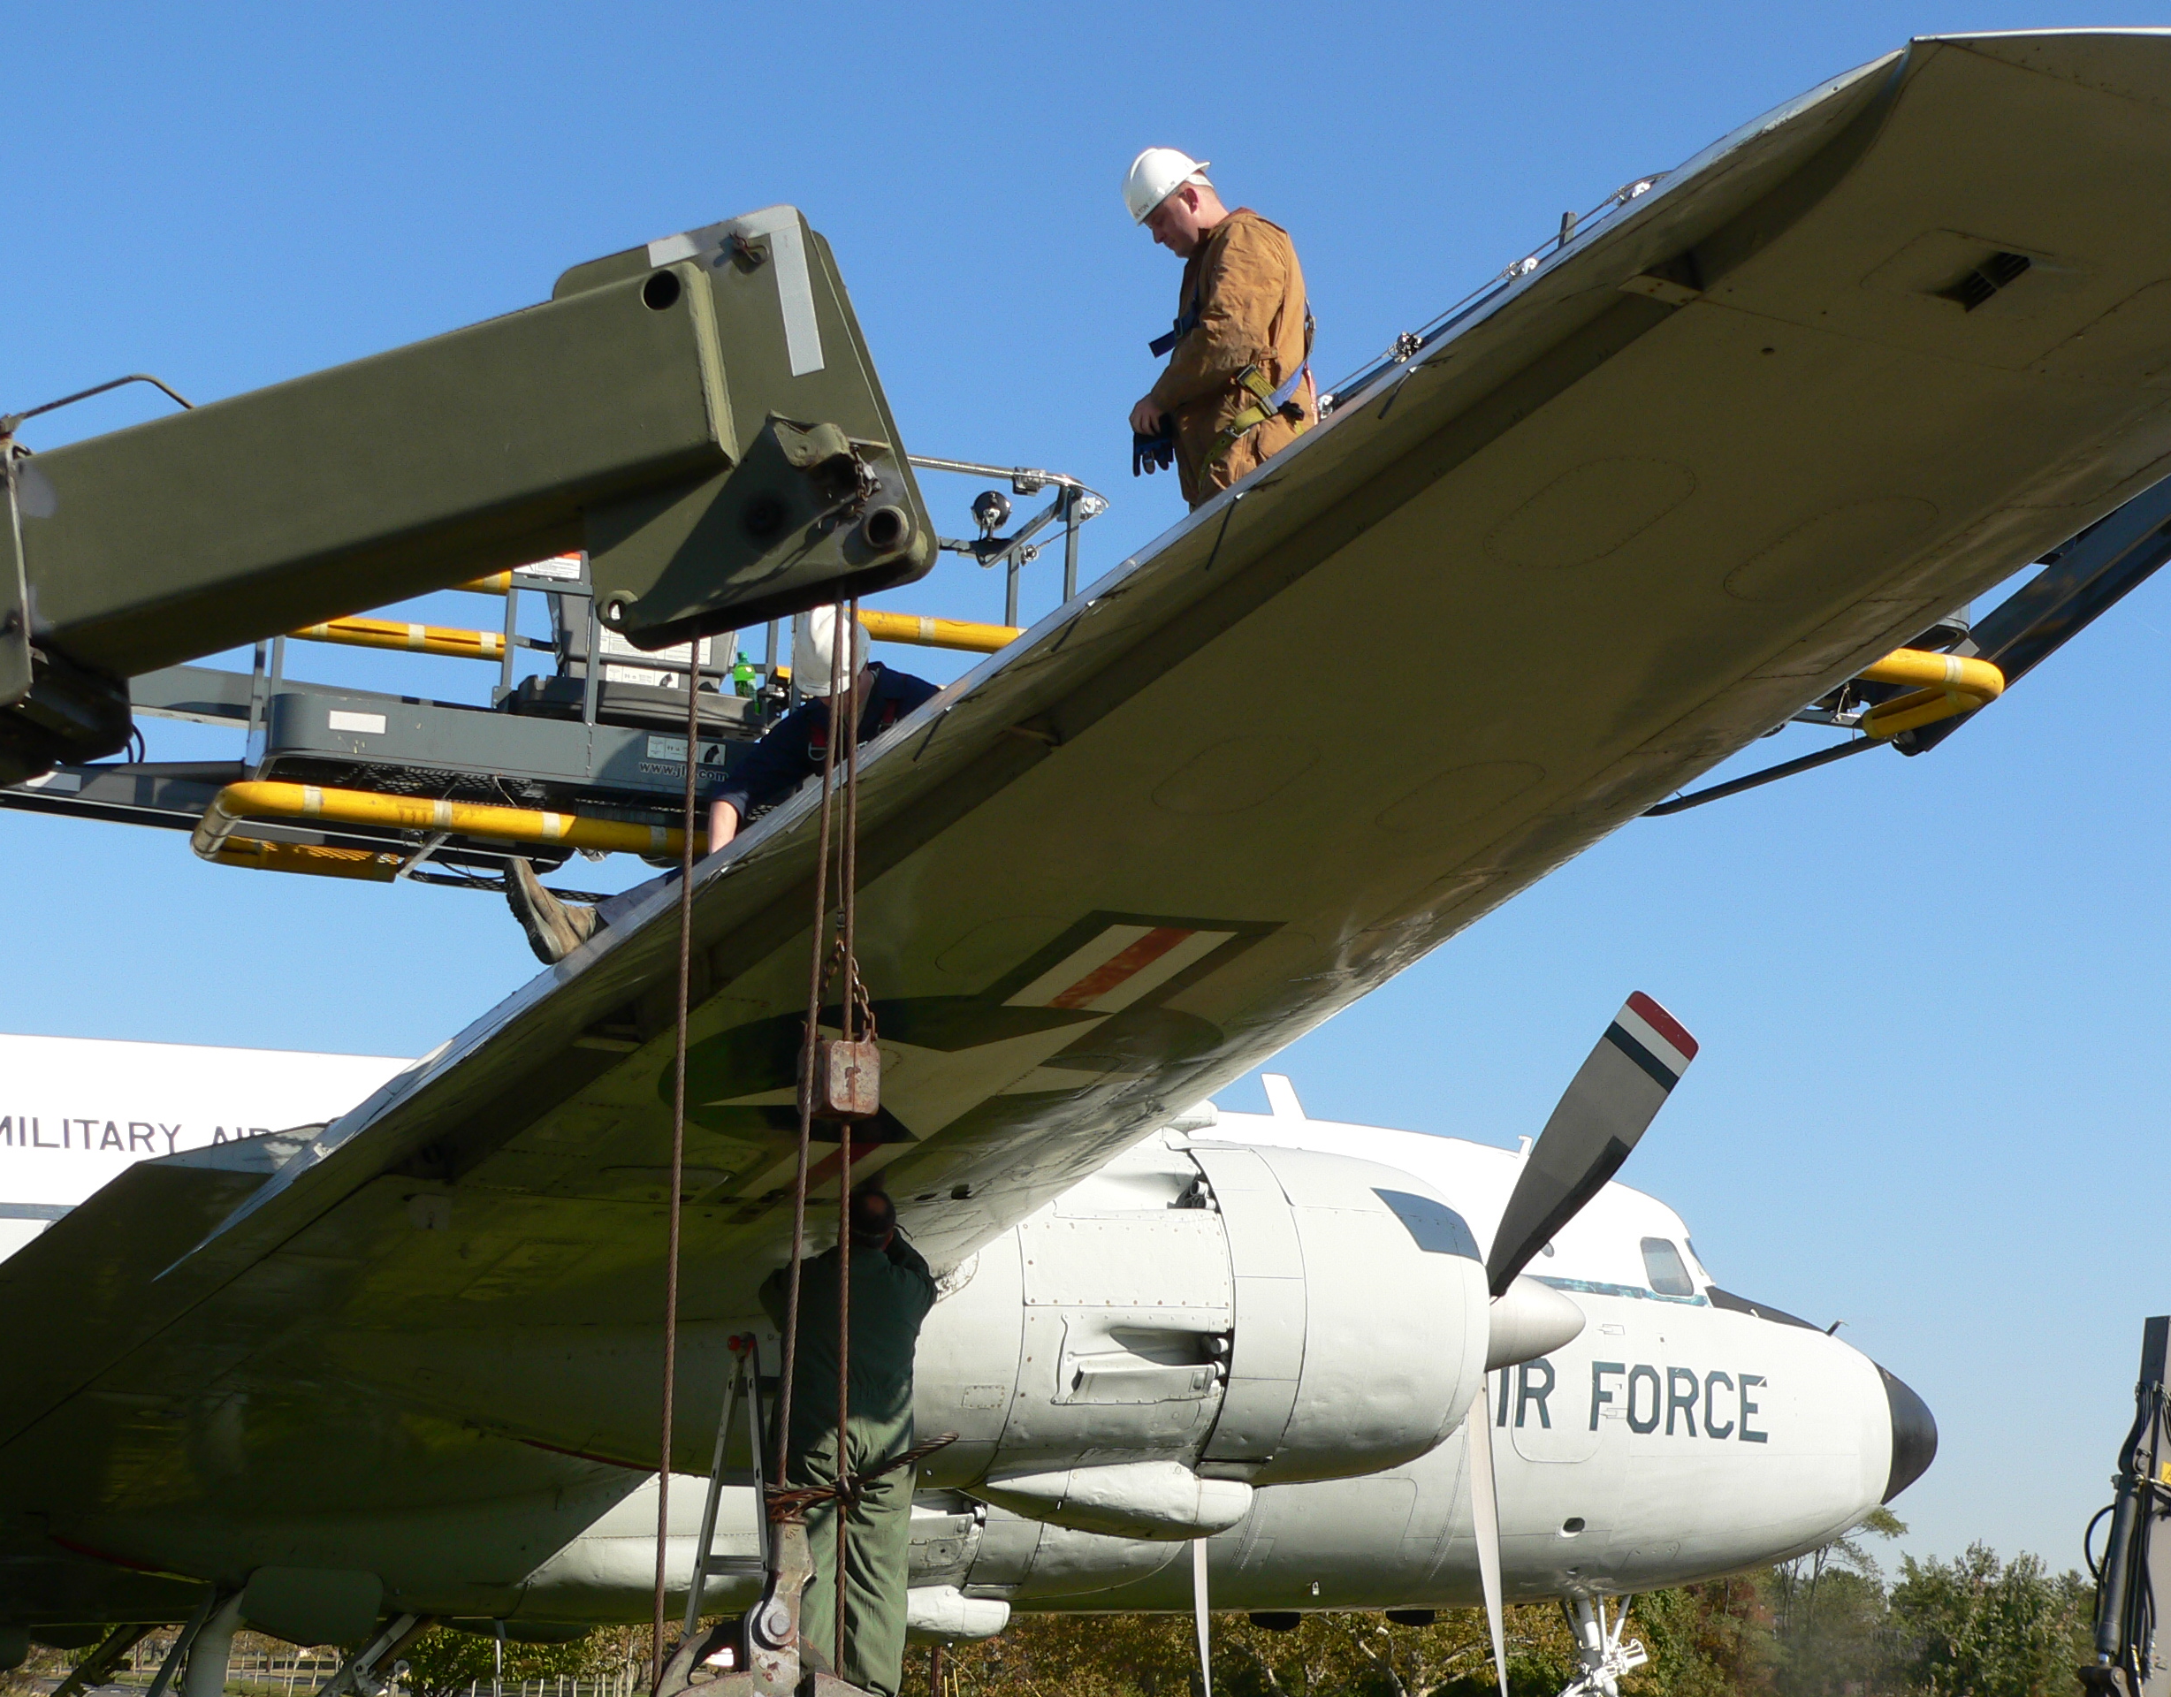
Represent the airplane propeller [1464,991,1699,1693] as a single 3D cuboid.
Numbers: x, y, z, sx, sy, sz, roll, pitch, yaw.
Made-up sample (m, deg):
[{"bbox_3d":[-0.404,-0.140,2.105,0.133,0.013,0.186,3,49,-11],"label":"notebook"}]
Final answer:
[{"bbox_3d":[1.916,2.580,15.240,0.850,3.250,3.600,5,-14,-22],"label":"airplane propeller"}]

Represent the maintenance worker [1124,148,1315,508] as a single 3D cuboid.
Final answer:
[{"bbox_3d":[0.379,-1.134,9.330,0.540,1.780,0.580,-2,-13,6],"label":"maintenance worker"}]

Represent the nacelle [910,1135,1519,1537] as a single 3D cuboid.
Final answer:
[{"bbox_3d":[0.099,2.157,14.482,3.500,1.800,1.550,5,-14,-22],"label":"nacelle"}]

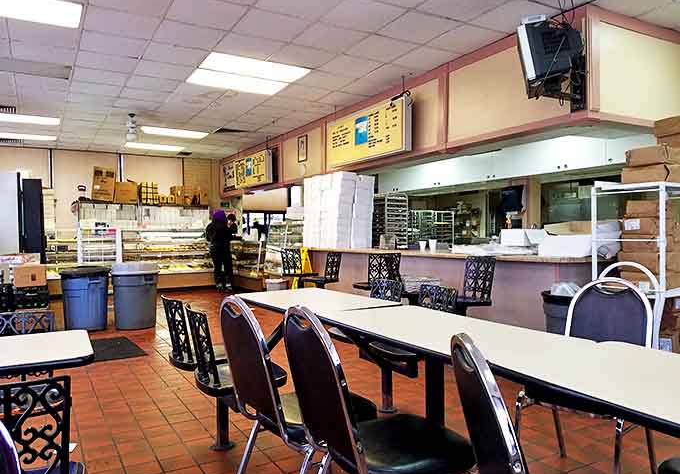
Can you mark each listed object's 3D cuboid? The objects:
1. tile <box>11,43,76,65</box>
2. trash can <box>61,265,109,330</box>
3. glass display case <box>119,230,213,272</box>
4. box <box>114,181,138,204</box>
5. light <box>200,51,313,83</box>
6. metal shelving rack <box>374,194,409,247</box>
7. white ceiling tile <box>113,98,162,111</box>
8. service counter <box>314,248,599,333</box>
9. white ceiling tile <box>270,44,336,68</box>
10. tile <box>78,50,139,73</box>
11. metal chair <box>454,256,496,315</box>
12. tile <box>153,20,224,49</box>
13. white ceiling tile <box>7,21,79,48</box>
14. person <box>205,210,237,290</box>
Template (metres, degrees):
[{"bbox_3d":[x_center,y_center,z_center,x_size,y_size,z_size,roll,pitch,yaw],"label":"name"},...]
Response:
[{"bbox_3d":[-3.127,-1.950,5.412,0.610,0.022,0.610,-1,1,-30],"label":"tile"},{"bbox_3d":[-3.173,0.764,6.372,0.570,0.720,0.570,-1,0,-31],"label":"trash can"},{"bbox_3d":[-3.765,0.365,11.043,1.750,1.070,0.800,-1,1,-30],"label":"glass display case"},{"bbox_3d":[-4.822,-0.990,11.546,0.460,0.460,0.400,-1,0,-30],"label":"box"},{"bbox_3d":[-0.975,-1.959,5.953,1.200,0.060,0.600,-1,0,-31],"label":"light"},{"bbox_3d":[0.828,0.160,8.773,0.480,1.760,0.580,-1,1,-30],"label":"metal shelving rack"},{"bbox_3d":[-2.995,-1.969,7.595,0.605,0.020,0.605,-1,1,-30],"label":"white ceiling tile"},{"bbox_3d":[1.103,0.620,6.730,0.700,0.880,5.150,-1,0,-31],"label":"service counter"},{"bbox_3d":[-0.409,-1.979,5.594,0.605,0.020,0.605,-1,0,-30],"label":"white ceiling tile"},{"bbox_3d":[-2.599,-1.953,5.708,0.605,0.020,0.605,-1,1,-30],"label":"tile"},{"bbox_3d":[1.210,0.640,5.040,0.500,0.870,0.420,-1,0,-26],"label":"metal chair"},{"bbox_3d":[-1.461,-1.965,4.977,0.605,0.020,0.605,-1,0,-30],"label":"tile"},{"bbox_3d":[-2.811,-1.927,4.866,0.610,0.020,0.610,-1,0,-31],"label":"white ceiling tile"},{"bbox_3d":[-2.454,0.264,10.700,0.550,1.640,0.420,-1,0,18],"label":"person"}]

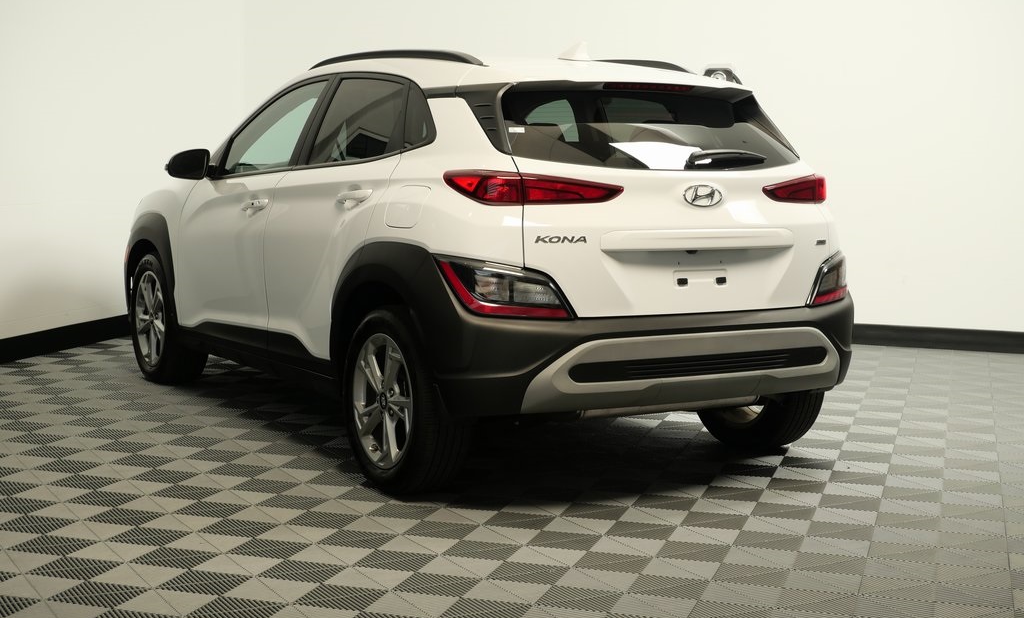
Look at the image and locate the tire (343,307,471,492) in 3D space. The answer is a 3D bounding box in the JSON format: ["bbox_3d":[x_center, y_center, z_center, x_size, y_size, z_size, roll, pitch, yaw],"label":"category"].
[{"bbox_3d":[-0.376,0.311,4.746,0.225,0.665,0.665,-3,7,-32],"label":"tire"}]

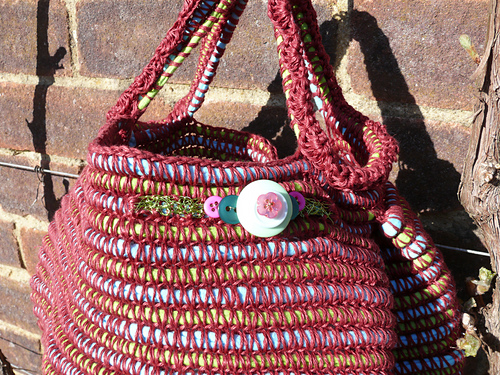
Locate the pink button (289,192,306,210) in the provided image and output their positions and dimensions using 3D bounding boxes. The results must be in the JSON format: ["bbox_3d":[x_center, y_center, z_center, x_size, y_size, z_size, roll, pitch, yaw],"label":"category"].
[{"bbox_3d":[0.026,0.008,0.290,0.011,0.011,0.003,-9,6,-19],"label":"pink button"}]

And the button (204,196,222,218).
[{"bbox_3d":[-0.019,0.011,0.272,0.012,0.012,0.003,-3,4,-3],"label":"button"}]

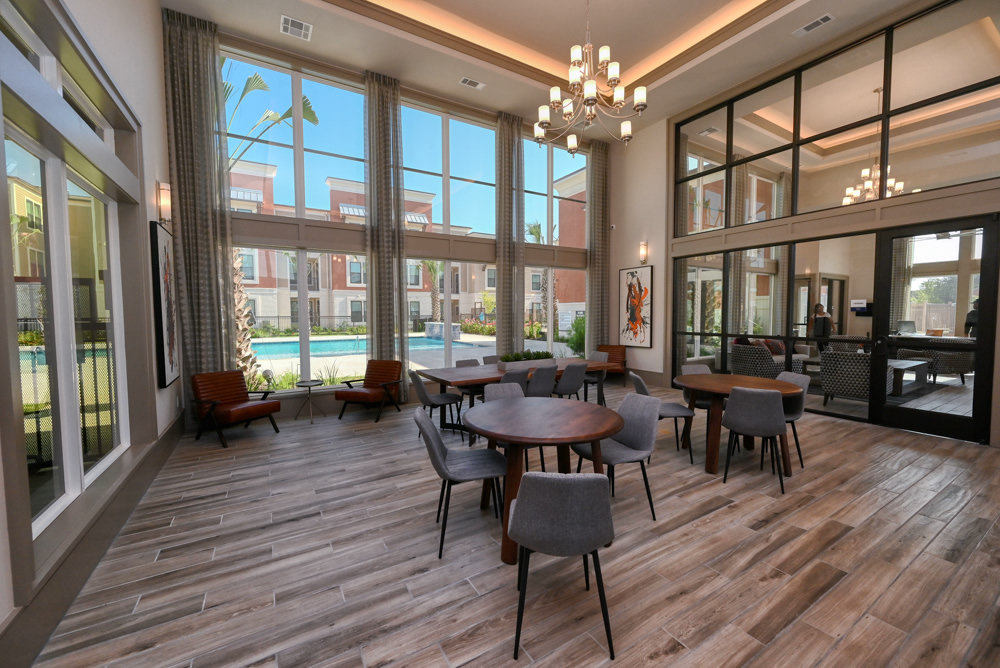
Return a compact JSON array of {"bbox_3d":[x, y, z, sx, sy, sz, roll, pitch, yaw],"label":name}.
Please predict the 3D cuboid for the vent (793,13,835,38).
[{"bbox_3d":[4.017,-3.951,4.990,0.190,0.030,0.400,-2,4,-31],"label":"vent"}]

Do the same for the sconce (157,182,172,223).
[{"bbox_3d":[-3.573,-1.397,4.146,0.110,0.435,0.120,-2,4,-31],"label":"sconce"}]

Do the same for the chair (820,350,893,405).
[{"bbox_3d":[5.462,0.690,5.918,0.770,0.830,0.710,-3,4,-37],"label":"chair"}]

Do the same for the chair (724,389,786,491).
[{"bbox_3d":[2.162,0.850,3.326,0.470,0.830,0.580,1,4,30],"label":"chair"}]

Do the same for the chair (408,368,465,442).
[{"bbox_3d":[-0.690,0.813,4.391,0.580,0.830,0.470,-1,3,-20],"label":"chair"}]

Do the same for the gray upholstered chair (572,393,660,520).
[{"bbox_3d":[0.838,0.881,2.788,0.545,0.840,0.470,-2,4,-28],"label":"gray upholstered chair"}]

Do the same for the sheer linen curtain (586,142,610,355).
[{"bbox_3d":[2.077,-1.487,8.217,0.570,4.980,0.160,-2,4,-31],"label":"sheer linen curtain"}]

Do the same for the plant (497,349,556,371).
[{"bbox_3d":[0.378,0.331,5.105,0.840,0.225,0.140,-2,4,-31],"label":"plant"}]

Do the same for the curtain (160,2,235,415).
[{"bbox_3d":[-3.679,-1.297,4.822,0.580,5.020,0.130,-2,4,-31],"label":"curtain"}]

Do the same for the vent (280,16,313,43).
[{"bbox_3d":[-2.516,-3.753,4.811,0.335,0.030,0.330,-2,4,-31],"label":"vent"}]

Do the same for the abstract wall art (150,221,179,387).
[{"bbox_3d":[-3.532,-0.290,4.128,0.050,1.620,0.790,-2,4,-31],"label":"abstract wall art"}]

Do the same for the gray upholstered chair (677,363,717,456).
[{"bbox_3d":[2.263,0.794,4.222,0.470,0.840,0.545,-1,3,-6],"label":"gray upholstered chair"}]

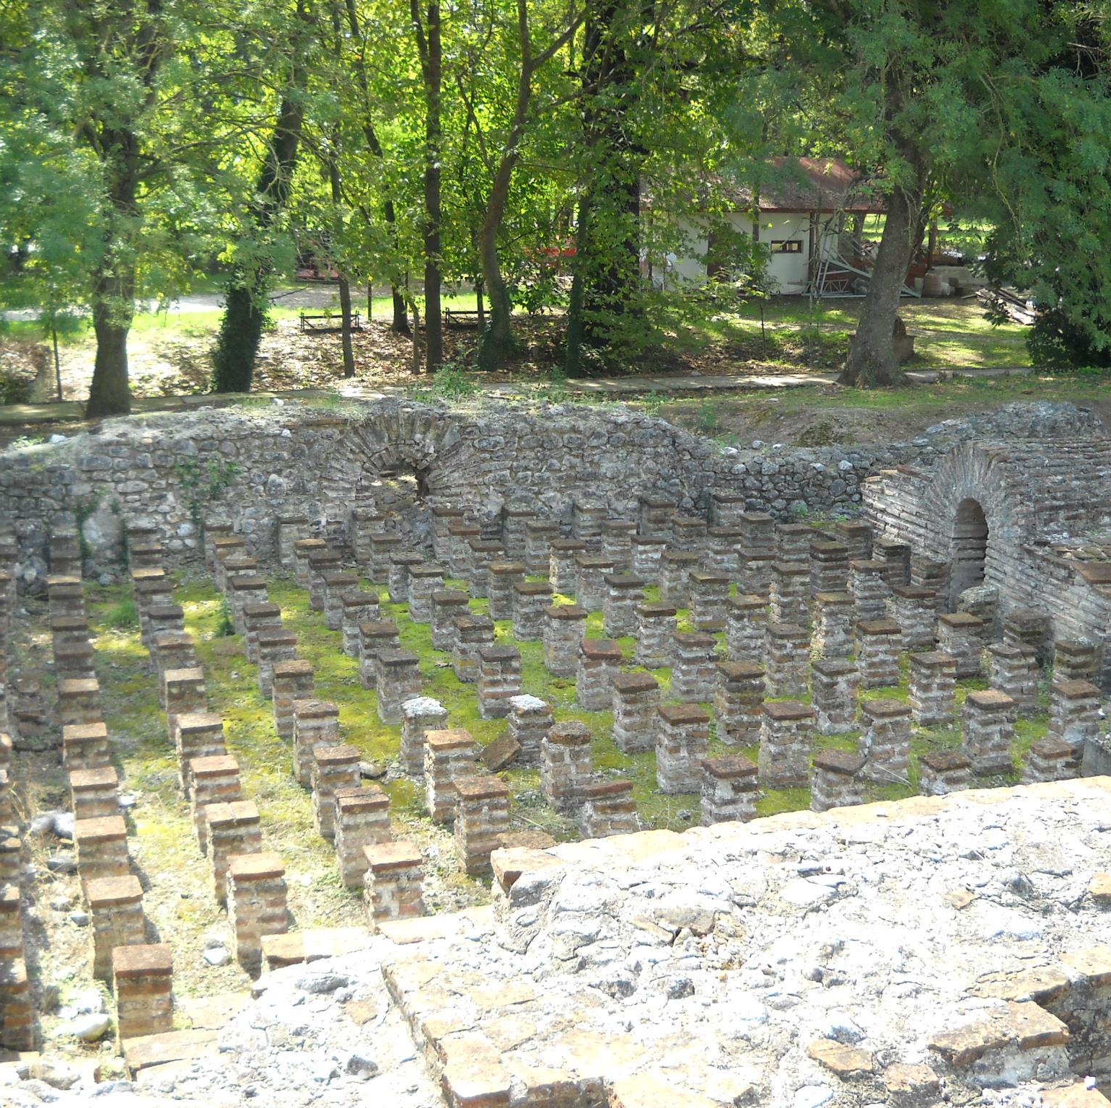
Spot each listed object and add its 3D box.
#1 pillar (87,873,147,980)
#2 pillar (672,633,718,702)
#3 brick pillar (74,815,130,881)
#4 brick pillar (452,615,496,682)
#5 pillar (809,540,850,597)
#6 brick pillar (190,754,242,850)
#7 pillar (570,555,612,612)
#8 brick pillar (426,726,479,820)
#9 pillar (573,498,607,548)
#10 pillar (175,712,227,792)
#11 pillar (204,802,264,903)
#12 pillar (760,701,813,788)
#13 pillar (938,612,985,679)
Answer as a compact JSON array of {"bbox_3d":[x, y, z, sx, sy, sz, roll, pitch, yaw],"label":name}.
[{"bbox_3d":[-2.964,2.517,11.796,0.332,0.565,0.332,-5,16,-17],"label":"pillar"},{"bbox_3d":[1.150,0.932,14.486,0.300,0.504,0.280,-3,16,-17],"label":"pillar"},{"bbox_3d":[-2.783,1.916,10.773,0.288,0.503,0.279,-4,14,-17],"label":"brick pillar"},{"bbox_3d":[-0.695,0.813,14.837,0.307,0.497,0.290,-3,15,-17],"label":"brick pillar"},{"bbox_3d":[3.027,0.184,19.401,0.329,0.562,0.315,-4,15,-17],"label":"pillar"},{"bbox_3d":[-2.703,1.970,13.934,0.336,0.634,0.336,-5,16,-17],"label":"brick pillar"},{"bbox_3d":[0.359,0.302,17.850,0.318,0.509,0.318,-4,15,-17],"label":"pillar"},{"bbox_3d":[-0.733,1.520,12.111,0.307,0.546,0.290,-3,15,-17],"label":"brick pillar"},{"bbox_3d":[0.409,-0.327,20.930,0.312,0.560,0.312,-4,15,-17],"label":"pillar"},{"bbox_3d":[-2.689,1.545,13.287,0.312,0.580,0.312,-4,15,-17],"label":"pillar"},{"bbox_3d":[-1.996,1.836,10.861,0.300,0.518,0.283,-3,16,-17],"label":"pillar"},{"bbox_3d":[1.811,1.495,13.721,0.312,0.575,0.312,-4,15,-17],"label":"pillar"},{"bbox_3d":[3.756,0.866,16.256,0.312,0.530,0.312,-4,15,-17],"label":"pillar"}]

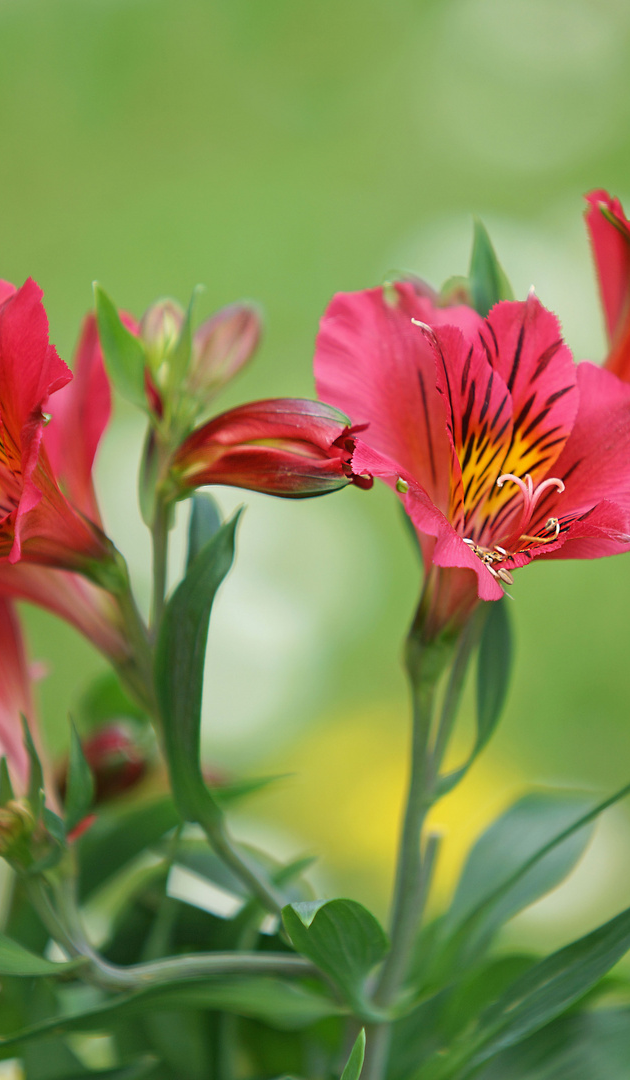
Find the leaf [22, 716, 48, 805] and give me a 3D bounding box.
[{"bbox_3d":[-0.045,0.036,1.455,0.004,0.015,0.003,-10,0,30],"label":"leaf"}]

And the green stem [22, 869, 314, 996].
[{"bbox_3d":[-0.023,0.061,1.400,0.045,0.019,0.012,0,10,0],"label":"green stem"}]

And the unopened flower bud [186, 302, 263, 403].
[{"bbox_3d":[-0.015,-0.031,1.485,0.011,0.017,0.011,28,-6,0],"label":"unopened flower bud"}]

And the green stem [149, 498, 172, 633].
[{"bbox_3d":[-0.024,0.004,1.410,0.003,0.021,0.003,-2,6,0],"label":"green stem"}]

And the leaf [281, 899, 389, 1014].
[{"bbox_3d":[0.003,0.067,1.450,0.017,0.018,0.012,-6,9,15],"label":"leaf"}]

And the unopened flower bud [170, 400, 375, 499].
[{"bbox_3d":[-0.007,-0.014,1.390,0.032,0.015,0.015,2,-11,9],"label":"unopened flower bud"}]

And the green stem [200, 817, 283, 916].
[{"bbox_3d":[-0.012,0.053,1.460,0.004,0.019,0.004,-39,0,0],"label":"green stem"}]

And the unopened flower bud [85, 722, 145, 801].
[{"bbox_3d":[-0.034,0.038,1.540,0.011,0.013,0.011,-12,6,0],"label":"unopened flower bud"}]

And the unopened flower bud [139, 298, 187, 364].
[{"bbox_3d":[-0.025,-0.034,1.480,0.008,0.011,0.008,2,-3,0],"label":"unopened flower bud"}]

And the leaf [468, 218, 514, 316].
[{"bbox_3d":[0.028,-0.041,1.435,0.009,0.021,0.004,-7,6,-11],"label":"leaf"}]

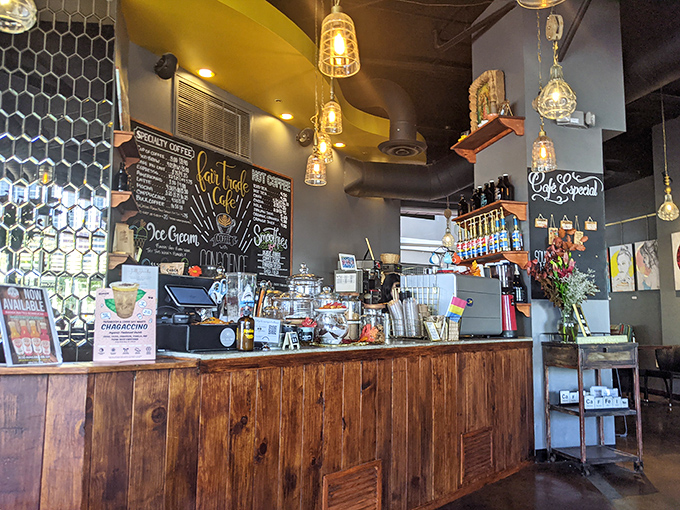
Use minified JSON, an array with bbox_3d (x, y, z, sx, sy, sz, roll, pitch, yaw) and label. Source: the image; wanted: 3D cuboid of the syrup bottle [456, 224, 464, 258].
[{"bbox_3d":[1.234,-0.124,5.424,0.080,0.375,0.080,1,-7,0],"label":"syrup bottle"}]

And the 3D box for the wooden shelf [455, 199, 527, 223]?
[{"bbox_3d":[1.304,-0.307,4.707,0.241,0.153,0.882,2,-7,-13],"label":"wooden shelf"}]

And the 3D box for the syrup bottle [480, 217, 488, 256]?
[{"bbox_3d":[1.251,-0.156,4.625,0.078,0.348,0.078,4,-7,-25],"label":"syrup bottle"}]

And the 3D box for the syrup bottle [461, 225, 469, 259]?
[{"bbox_3d":[1.171,-0.122,4.952,0.078,0.355,0.078,4,-7,-25],"label":"syrup bottle"}]

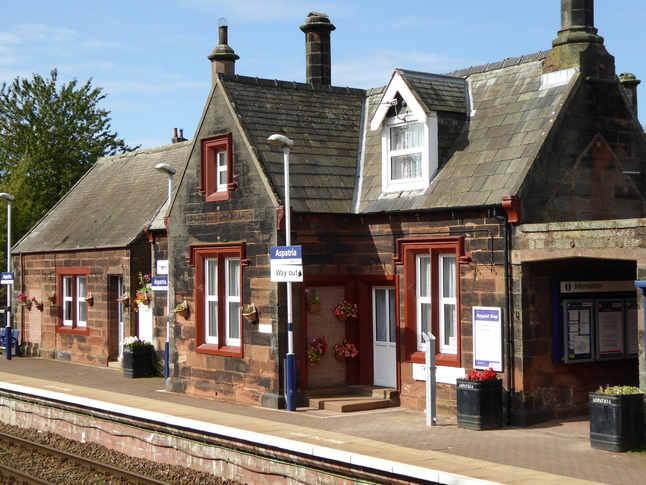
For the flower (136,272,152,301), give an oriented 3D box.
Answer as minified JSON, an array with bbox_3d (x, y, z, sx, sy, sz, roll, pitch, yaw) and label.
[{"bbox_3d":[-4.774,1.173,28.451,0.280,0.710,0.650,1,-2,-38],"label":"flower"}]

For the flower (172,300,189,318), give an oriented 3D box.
[{"bbox_3d":[-3.117,1.472,23.316,0.250,0.390,0.320,1,-2,-38],"label":"flower"}]

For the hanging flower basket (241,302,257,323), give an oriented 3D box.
[{"bbox_3d":[-1.524,1.415,21.579,0.230,0.400,0.300,1,-2,-38],"label":"hanging flower basket"}]

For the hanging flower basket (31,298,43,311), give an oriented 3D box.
[{"bbox_3d":[-9.244,1.987,34.331,0.270,0.400,0.300,1,-2,-38],"label":"hanging flower basket"}]

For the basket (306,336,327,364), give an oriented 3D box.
[{"bbox_3d":[-0.137,2.165,21.391,0.340,0.560,0.250,1,-2,-38],"label":"basket"}]

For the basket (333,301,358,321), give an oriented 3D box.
[{"bbox_3d":[0.459,1.391,21.720,0.430,0.380,0.360,1,-2,-38],"label":"basket"}]

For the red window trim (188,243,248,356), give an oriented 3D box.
[{"bbox_3d":[-2.226,1.211,22.719,0.250,2.390,2.230,1,-2,-38],"label":"red window trim"}]

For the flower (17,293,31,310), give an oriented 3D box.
[{"bbox_3d":[-9.861,1.941,35.089,0.320,0.570,0.350,1,-2,-38],"label":"flower"}]

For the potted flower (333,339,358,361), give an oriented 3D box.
[{"bbox_3d":[0.459,2.199,21.693,0.430,0.410,0.360,1,-2,-38],"label":"potted flower"}]

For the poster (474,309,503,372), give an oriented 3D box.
[{"bbox_3d":[2.920,1.697,18.755,0.060,1.105,0.695,1,-2,-38],"label":"poster"}]

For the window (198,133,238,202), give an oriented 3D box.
[{"bbox_3d":[-2.231,-1.561,22.411,0.220,1.400,1.300,1,-2,-38],"label":"window"}]

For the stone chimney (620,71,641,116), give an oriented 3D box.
[{"bbox_3d":[9.177,-4.464,32.096,0.820,1.400,0.820,1,-2,-38],"label":"stone chimney"}]

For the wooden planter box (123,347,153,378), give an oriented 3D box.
[{"bbox_3d":[-4.857,3.112,27.804,0.580,0.820,0.580,1,-2,-38],"label":"wooden planter box"}]

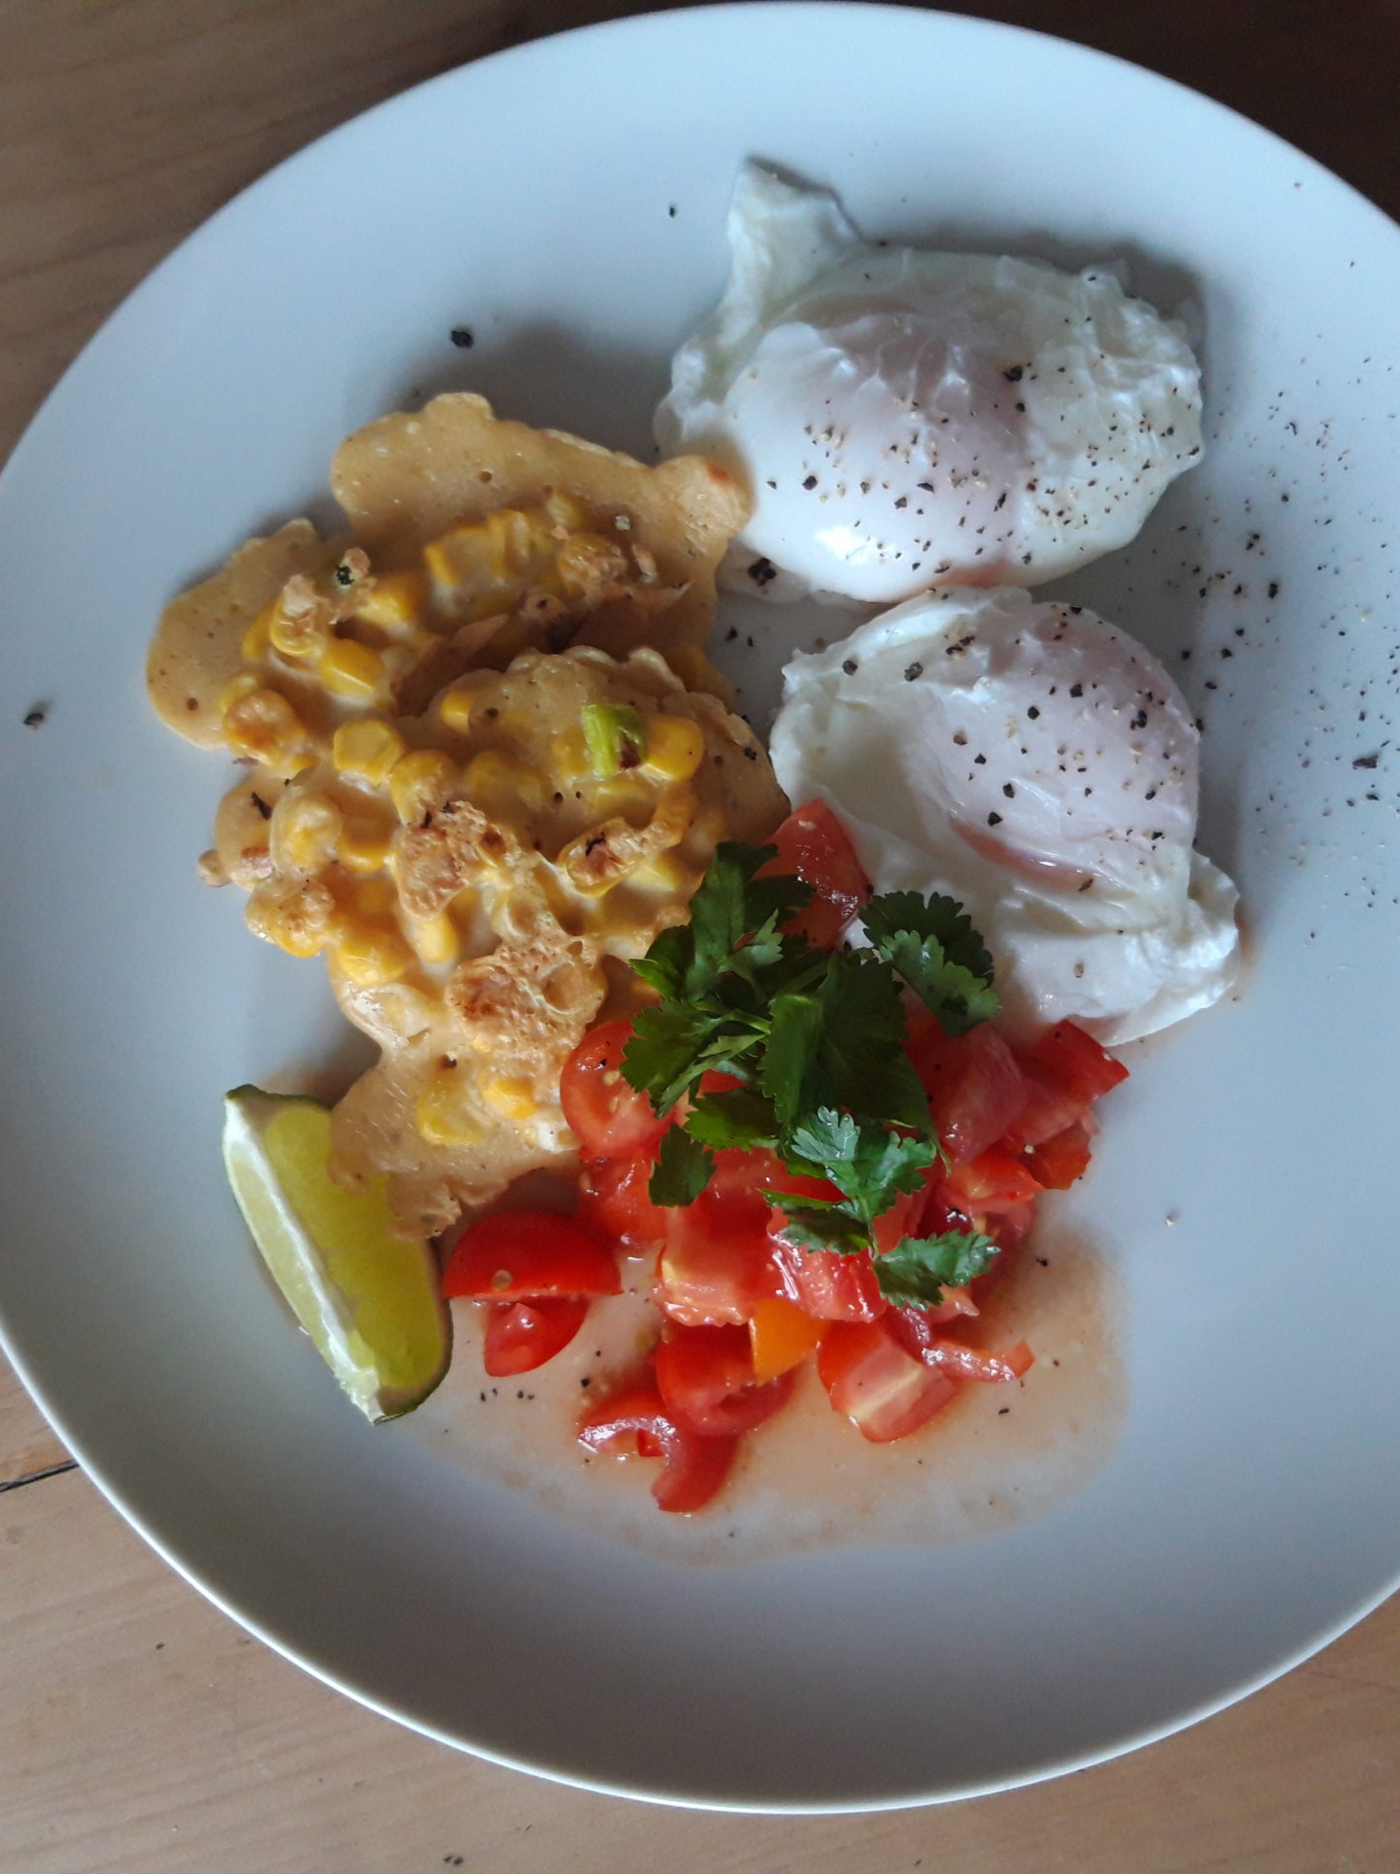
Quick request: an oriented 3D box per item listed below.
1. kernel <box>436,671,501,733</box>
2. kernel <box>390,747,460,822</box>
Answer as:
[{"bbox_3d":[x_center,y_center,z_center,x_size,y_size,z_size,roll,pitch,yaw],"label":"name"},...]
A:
[{"bbox_3d":[-0.034,-0.035,0.276,0.009,0.006,0.008,6,88,1],"label":"kernel"},{"bbox_3d":[-0.041,-0.022,0.276,0.009,0.007,0.010,-18,88,1],"label":"kernel"}]

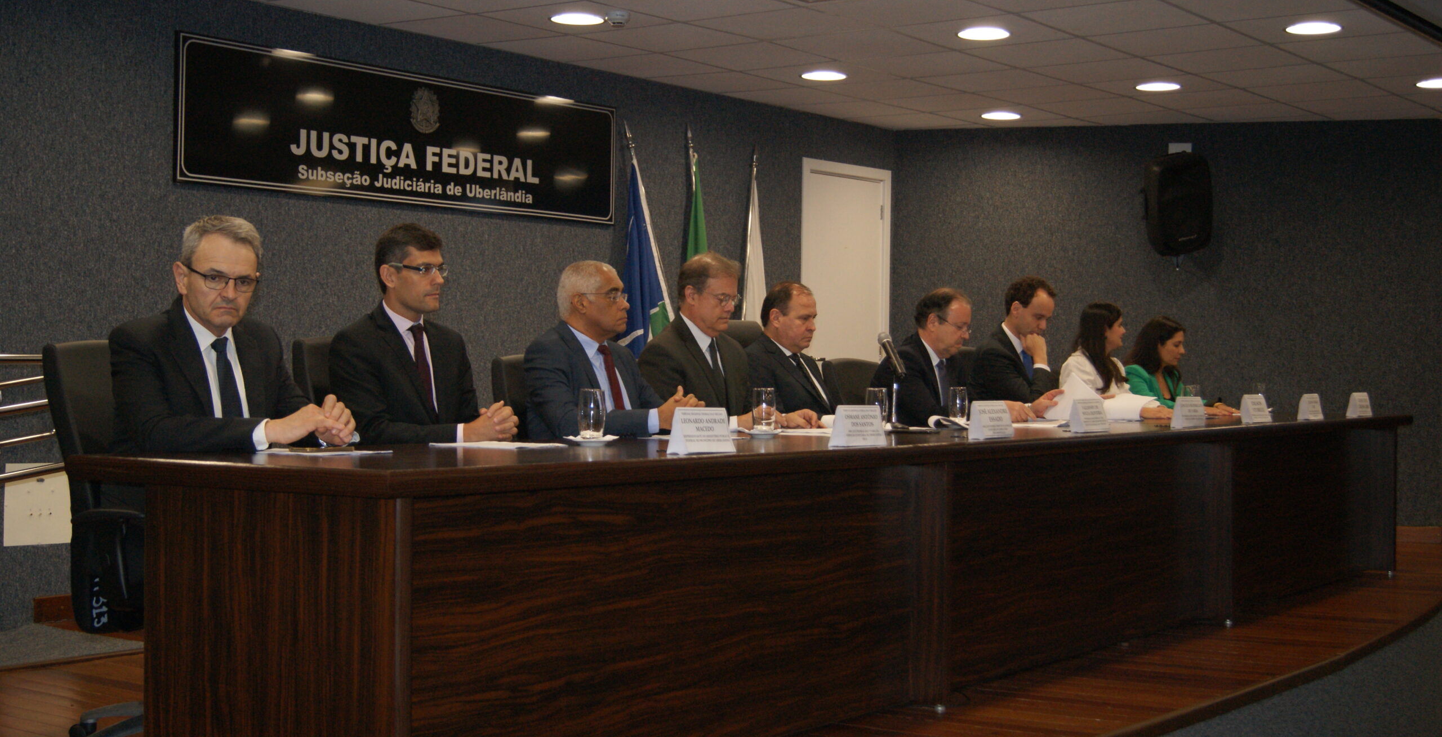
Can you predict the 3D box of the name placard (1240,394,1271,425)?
[{"bbox_3d":[2.121,0.160,7.136,0.062,0.112,0.205,1,1,38],"label":"name placard"}]

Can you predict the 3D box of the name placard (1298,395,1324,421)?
[{"bbox_3d":[2.576,0.168,7.864,0.058,0.113,0.212,2,1,34],"label":"name placard"}]

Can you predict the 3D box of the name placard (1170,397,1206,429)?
[{"bbox_3d":[1.750,0.160,6.728,0.085,0.110,0.210,1,1,37],"label":"name placard"}]

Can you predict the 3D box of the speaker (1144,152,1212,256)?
[{"bbox_3d":[2.587,-0.928,10.200,0.345,0.560,0.290,-9,17,-15],"label":"speaker"}]

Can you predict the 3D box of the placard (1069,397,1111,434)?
[{"bbox_3d":[1.243,0.159,6.065,0.085,0.110,0.210,1,1,37],"label":"placard"}]

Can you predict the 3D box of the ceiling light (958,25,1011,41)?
[{"bbox_3d":[1.118,-1.434,7.651,0.230,0.050,0.230,1,1,0],"label":"ceiling light"}]

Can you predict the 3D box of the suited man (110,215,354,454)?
[{"bbox_3d":[-1.190,0.302,4.201,0.780,1.320,0.570,1,1,41],"label":"suited man"}]

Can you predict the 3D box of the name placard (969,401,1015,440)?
[{"bbox_3d":[0.861,0.165,5.758,0.058,0.113,0.212,2,1,34],"label":"name placard"}]

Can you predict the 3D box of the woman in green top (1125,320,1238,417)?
[{"bbox_3d":[2.138,0.365,8.563,0.780,1.210,0.500,1,1,37],"label":"woman in green top"}]

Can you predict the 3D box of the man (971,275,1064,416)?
[{"bbox_3d":[1.234,0.312,7.261,0.740,1.340,0.550,1,1,38],"label":"man"}]

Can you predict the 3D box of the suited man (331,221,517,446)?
[{"bbox_3d":[-0.825,0.292,4.797,0.770,1.340,0.550,1,1,37],"label":"suited man"}]

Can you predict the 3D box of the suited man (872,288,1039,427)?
[{"bbox_3d":[0.940,0.330,7.225,0.780,1.290,0.580,2,1,37],"label":"suited man"}]

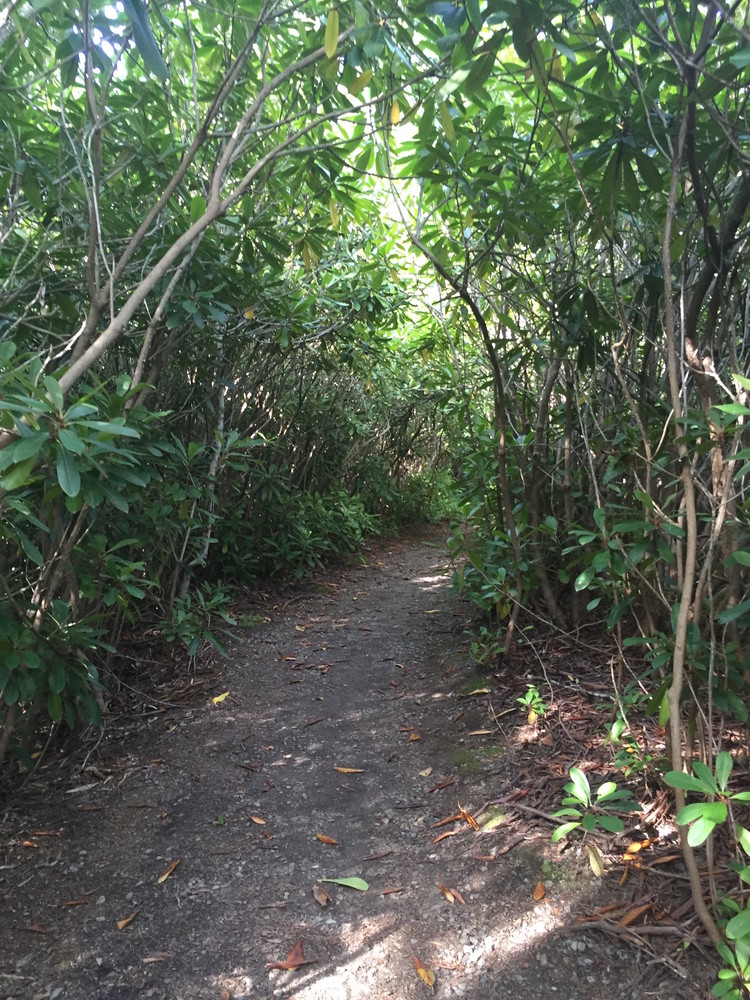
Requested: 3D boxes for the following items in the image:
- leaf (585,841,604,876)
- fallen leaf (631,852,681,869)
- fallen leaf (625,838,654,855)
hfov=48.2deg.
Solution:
[{"bbox_3d":[0.767,1.256,2.930,0.036,0.060,0.120,-1,3,-12],"label":"leaf"},{"bbox_3d":[0.971,1.247,2.900,0.165,0.020,0.042,-1,3,-18],"label":"fallen leaf"},{"bbox_3d":[0.947,1.240,3.000,0.105,0.025,0.042,-2,3,-27],"label":"fallen leaf"}]

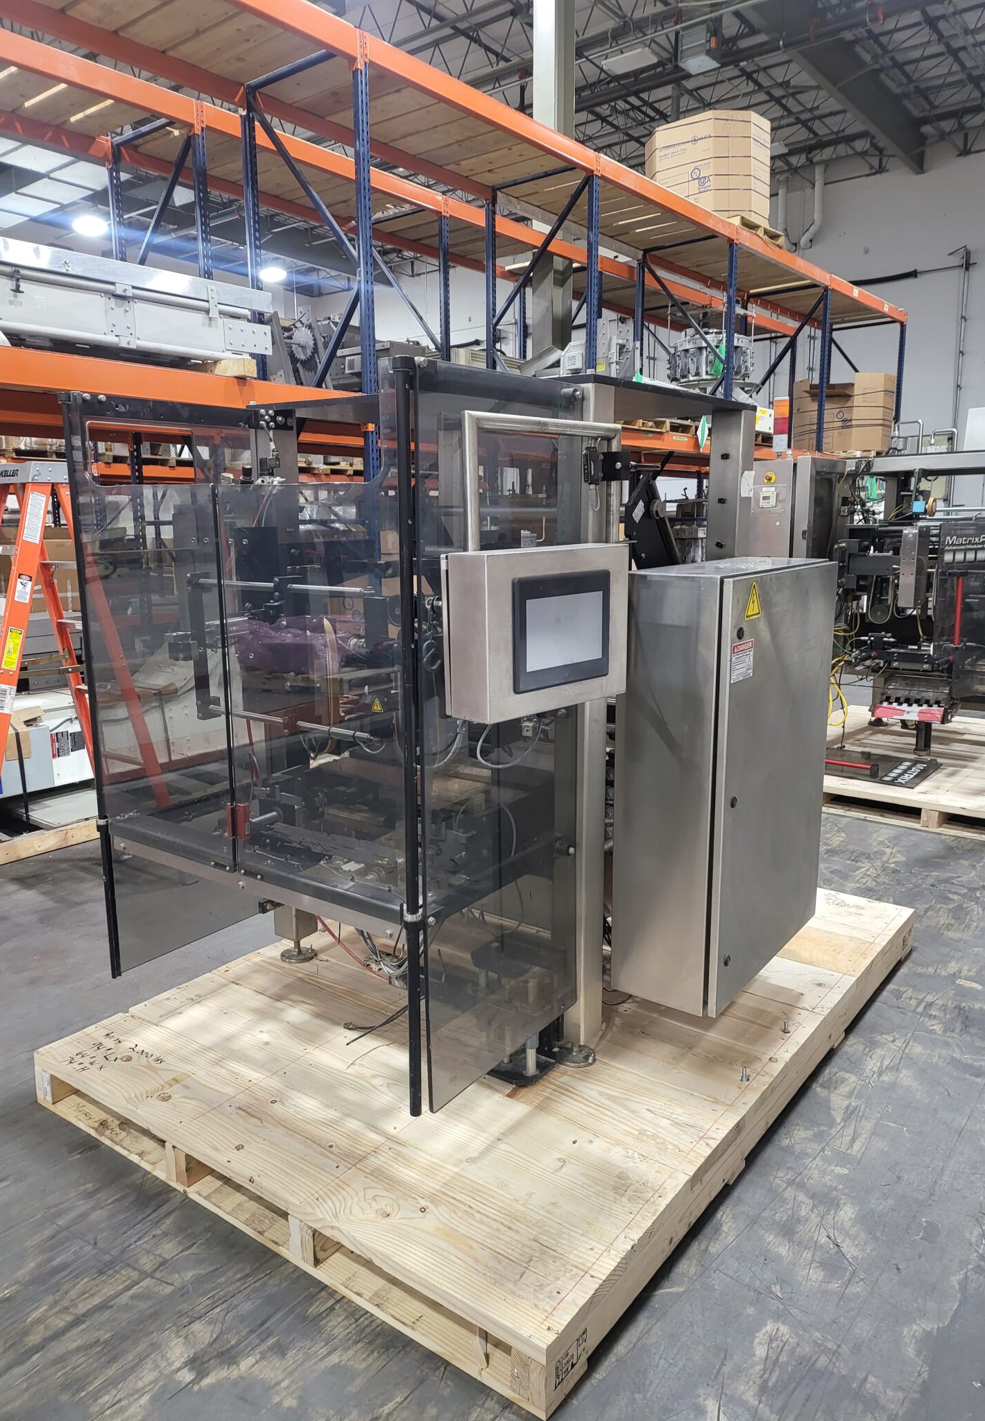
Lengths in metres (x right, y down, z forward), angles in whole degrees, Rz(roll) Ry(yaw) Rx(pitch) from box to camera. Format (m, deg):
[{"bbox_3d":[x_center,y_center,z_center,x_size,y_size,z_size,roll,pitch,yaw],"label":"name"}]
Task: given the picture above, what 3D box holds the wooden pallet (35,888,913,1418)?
[{"bbox_3d":[0.156,0.895,3.145,1.652,0.145,2.438,7,13,36],"label":"wooden pallet"}]

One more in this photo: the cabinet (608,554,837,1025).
[{"bbox_3d":[0.667,0.152,2.767,0.296,1.098,0.803,7,13,35],"label":"cabinet"}]

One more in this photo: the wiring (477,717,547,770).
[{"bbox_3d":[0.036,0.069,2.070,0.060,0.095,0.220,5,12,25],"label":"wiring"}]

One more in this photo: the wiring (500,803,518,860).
[{"bbox_3d":[0.043,0.301,2.450,0.040,0.135,0.050,7,13,36],"label":"wiring"}]

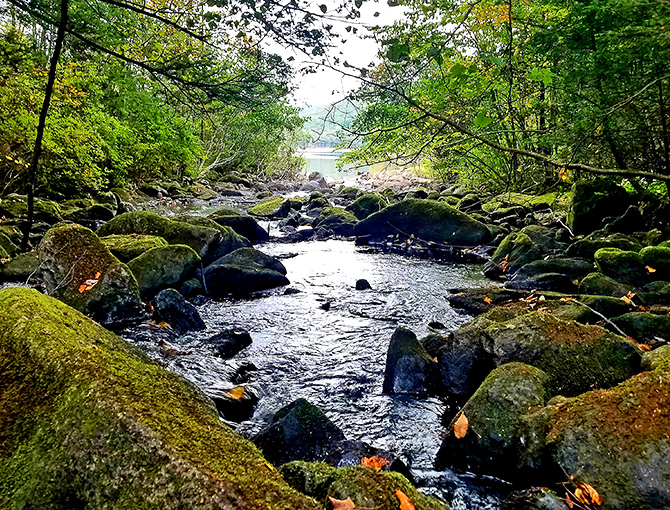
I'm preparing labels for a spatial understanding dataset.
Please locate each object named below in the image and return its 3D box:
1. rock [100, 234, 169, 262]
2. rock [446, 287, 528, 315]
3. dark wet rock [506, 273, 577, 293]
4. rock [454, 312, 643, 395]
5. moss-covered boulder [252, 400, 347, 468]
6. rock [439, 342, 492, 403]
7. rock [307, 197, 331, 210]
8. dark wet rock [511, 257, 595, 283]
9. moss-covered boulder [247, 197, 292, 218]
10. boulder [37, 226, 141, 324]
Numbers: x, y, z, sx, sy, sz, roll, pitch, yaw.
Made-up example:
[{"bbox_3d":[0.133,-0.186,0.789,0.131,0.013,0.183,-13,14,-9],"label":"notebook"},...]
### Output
[{"bbox_3d":[-2.038,0.010,5.172,0.699,0.409,0.594,0,12,0],"label":"rock"},{"bbox_3d":[1.271,0.379,4.261,0.670,0.163,0.503,0,12,0],"label":"rock"},{"bbox_3d":[1.947,0.253,4.831,0.673,0.134,0.370,0,12,0],"label":"dark wet rock"},{"bbox_3d":[1.178,0.552,2.929,1.006,0.350,0.654,5,13,23],"label":"rock"},{"bbox_3d":[-0.157,0.759,2.155,0.415,0.250,0.311,-1,12,-4],"label":"moss-covered boulder"},{"bbox_3d":[0.722,0.629,2.762,0.340,0.292,0.306,0,12,0],"label":"rock"},{"bbox_3d":[-0.235,-0.800,8.009,0.391,0.225,0.352,0,12,-2],"label":"rock"},{"bbox_3d":[2.058,0.152,4.837,0.728,0.232,0.401,5,13,23],"label":"dark wet rock"},{"bbox_3d":[-1.191,-0.859,9.313,0.786,0.364,0.590,0,12,0],"label":"moss-covered boulder"},{"bbox_3d":[-1.840,0.163,3.868,0.697,0.770,0.592,-6,13,-26],"label":"boulder"}]

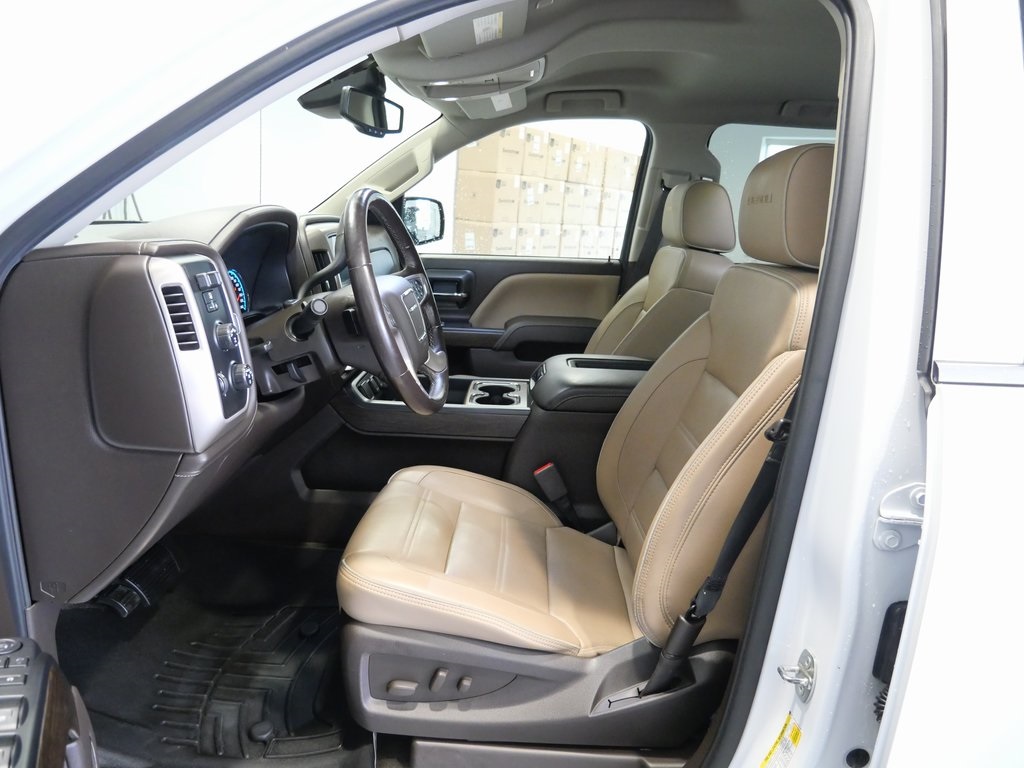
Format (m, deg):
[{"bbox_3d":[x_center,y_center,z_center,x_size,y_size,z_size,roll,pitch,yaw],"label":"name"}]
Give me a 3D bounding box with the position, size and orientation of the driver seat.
[{"bbox_3d":[0.128,0.056,1.213,0.790,0.900,0.550,4,14,1],"label":"driver seat"}]

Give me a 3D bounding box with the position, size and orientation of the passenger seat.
[{"bbox_3d":[0.176,-0.122,2.013,0.790,0.900,0.550,4,14,1],"label":"passenger seat"}]

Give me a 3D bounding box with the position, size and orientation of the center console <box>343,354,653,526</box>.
[{"bbox_3d":[0.044,0.104,1.646,0.820,0.400,0.320,4,14,1],"label":"center console"}]

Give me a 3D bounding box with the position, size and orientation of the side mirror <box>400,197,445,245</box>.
[{"bbox_3d":[-0.368,-0.610,2.636,0.140,0.200,0.250,9,15,23],"label":"side mirror"}]

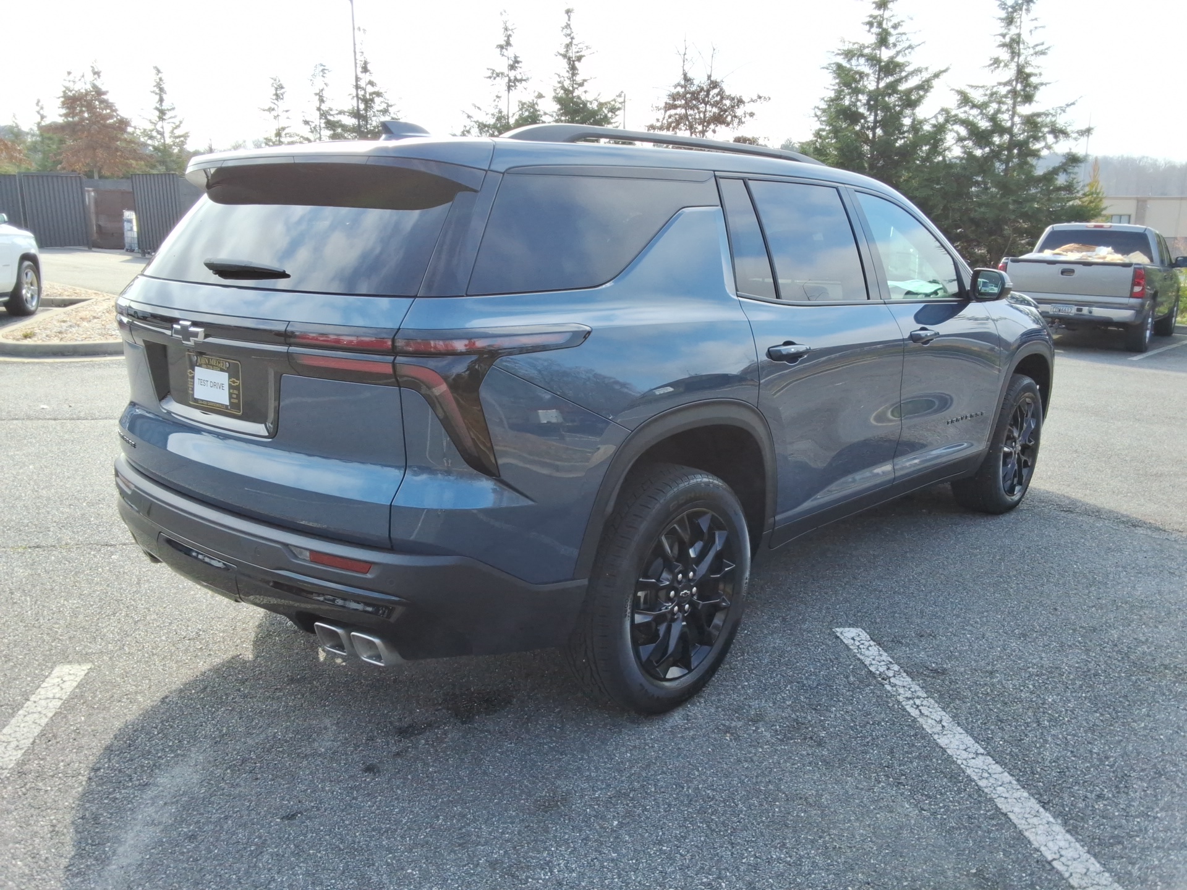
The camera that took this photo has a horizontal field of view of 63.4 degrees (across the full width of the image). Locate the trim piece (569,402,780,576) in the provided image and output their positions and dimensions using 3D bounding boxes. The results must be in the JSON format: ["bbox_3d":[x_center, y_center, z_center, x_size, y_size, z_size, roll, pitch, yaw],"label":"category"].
[{"bbox_3d":[0.258,0.151,2.892,0.100,0.565,1.010,11,16,40],"label":"trim piece"}]

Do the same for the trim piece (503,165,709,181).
[{"bbox_3d":[0.080,-0.789,2.784,0.030,0.050,0.890,-7,6,45],"label":"trim piece"}]

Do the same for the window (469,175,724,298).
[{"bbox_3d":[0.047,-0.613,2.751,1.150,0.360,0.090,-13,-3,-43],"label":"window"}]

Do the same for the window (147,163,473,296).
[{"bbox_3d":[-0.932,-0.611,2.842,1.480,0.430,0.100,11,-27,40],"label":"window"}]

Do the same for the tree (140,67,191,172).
[{"bbox_3d":[-15.583,-10.597,35.000,2.200,6.400,2.200,0,12,0],"label":"tree"}]

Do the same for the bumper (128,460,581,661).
[{"bbox_3d":[-0.957,0.294,3.035,1.970,0.410,0.670,10,15,41],"label":"bumper"}]

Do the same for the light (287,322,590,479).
[{"bbox_3d":[-0.394,-0.136,2.513,0.520,0.380,0.600,10,15,41],"label":"light"}]

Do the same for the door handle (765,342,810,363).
[{"bbox_3d":[0.662,-0.305,3.240,0.060,0.060,0.270,10,15,41],"label":"door handle"}]

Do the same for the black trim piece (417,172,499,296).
[{"bbox_3d":[-0.323,-0.524,2.399,0.140,0.370,0.070,14,-24,6],"label":"black trim piece"}]

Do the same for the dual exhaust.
[{"bbox_3d":[-0.636,0.539,2.670,0.330,0.098,0.125,10,15,41],"label":"dual exhaust"}]

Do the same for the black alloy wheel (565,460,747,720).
[{"bbox_3d":[0.203,0.445,3.064,0.260,0.780,0.785,11,16,40],"label":"black alloy wheel"}]

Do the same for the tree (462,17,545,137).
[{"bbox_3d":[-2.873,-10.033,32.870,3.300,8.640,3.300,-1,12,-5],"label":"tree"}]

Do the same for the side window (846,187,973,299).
[{"bbox_3d":[1.393,-0.853,4.177,0.090,0.480,1.020,-17,-3,43],"label":"side window"}]

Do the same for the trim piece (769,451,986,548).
[{"bbox_3d":[1.272,0.205,4.098,0.080,0.125,2.050,10,15,41],"label":"trim piece"}]

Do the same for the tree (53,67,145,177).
[{"bbox_3d":[-18.088,-10.357,35.710,3.600,7.050,3.600,-6,13,-25],"label":"tree"}]

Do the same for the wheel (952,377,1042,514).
[{"bbox_3d":[2.244,-0.020,5.314,0.260,0.780,0.785,11,16,40],"label":"wheel"}]

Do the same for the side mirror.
[{"bbox_3d":[1.822,-0.732,4.400,0.220,0.155,0.160,10,15,41],"label":"side mirror"}]

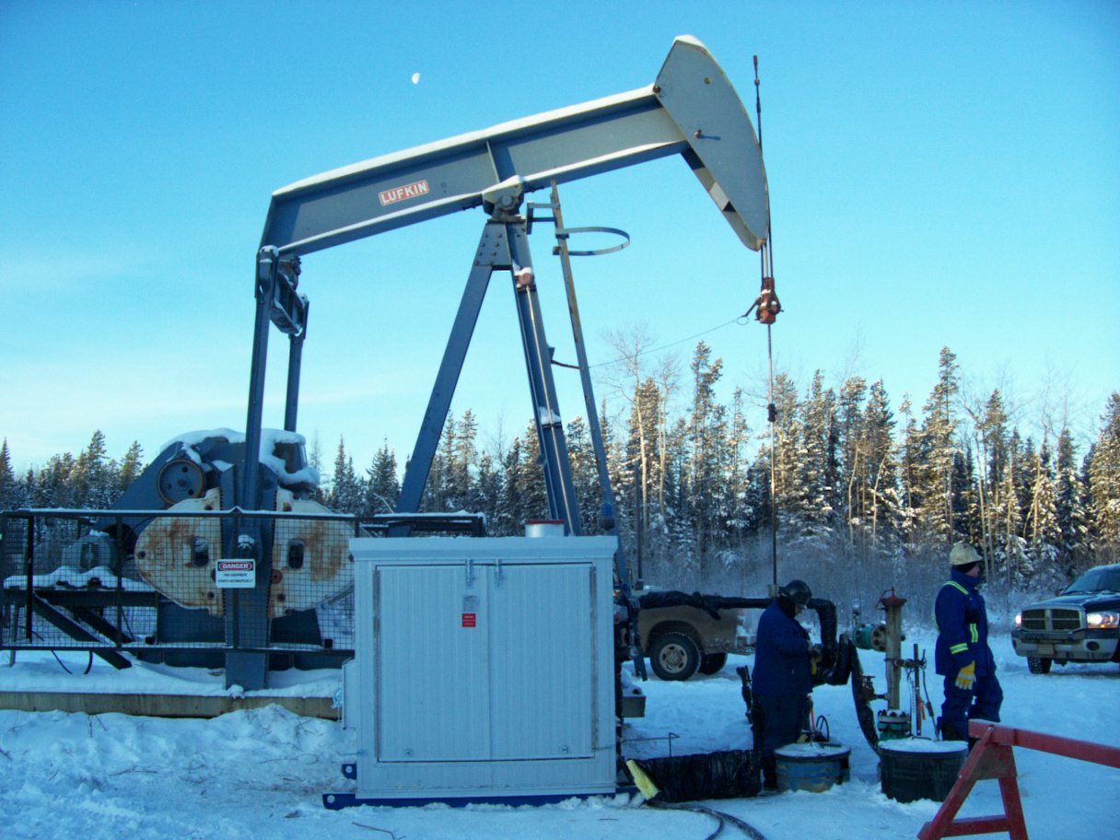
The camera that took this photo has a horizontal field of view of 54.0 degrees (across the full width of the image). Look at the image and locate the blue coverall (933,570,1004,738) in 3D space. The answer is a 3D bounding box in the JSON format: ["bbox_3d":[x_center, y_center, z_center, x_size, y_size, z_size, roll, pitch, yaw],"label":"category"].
[{"bbox_3d":[3.423,1.993,9.240,0.500,1.490,0.580,-4,-7,30],"label":"blue coverall"}]

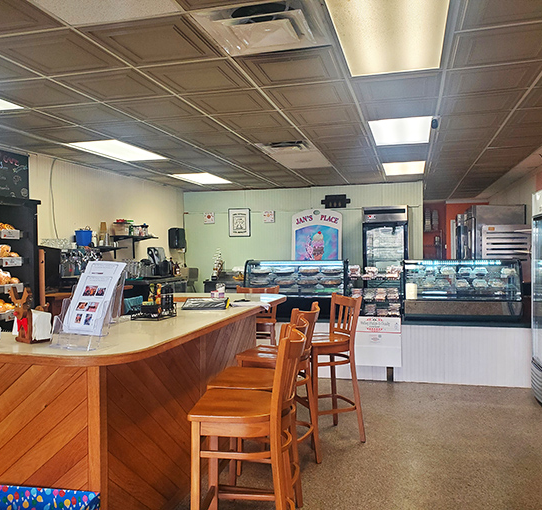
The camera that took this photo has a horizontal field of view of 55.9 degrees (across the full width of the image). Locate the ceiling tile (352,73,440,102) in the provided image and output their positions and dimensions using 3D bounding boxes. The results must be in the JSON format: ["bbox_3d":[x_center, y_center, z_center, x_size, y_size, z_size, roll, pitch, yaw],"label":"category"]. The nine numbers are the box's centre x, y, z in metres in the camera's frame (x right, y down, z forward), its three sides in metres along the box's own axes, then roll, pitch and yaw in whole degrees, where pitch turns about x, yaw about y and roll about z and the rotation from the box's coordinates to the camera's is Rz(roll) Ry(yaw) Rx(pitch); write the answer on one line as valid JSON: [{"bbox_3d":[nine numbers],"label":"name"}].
[{"bbox_3d":[0.880,-1.177,3.585,0.605,0.030,0.605,0,1,15],"label":"ceiling tile"}]

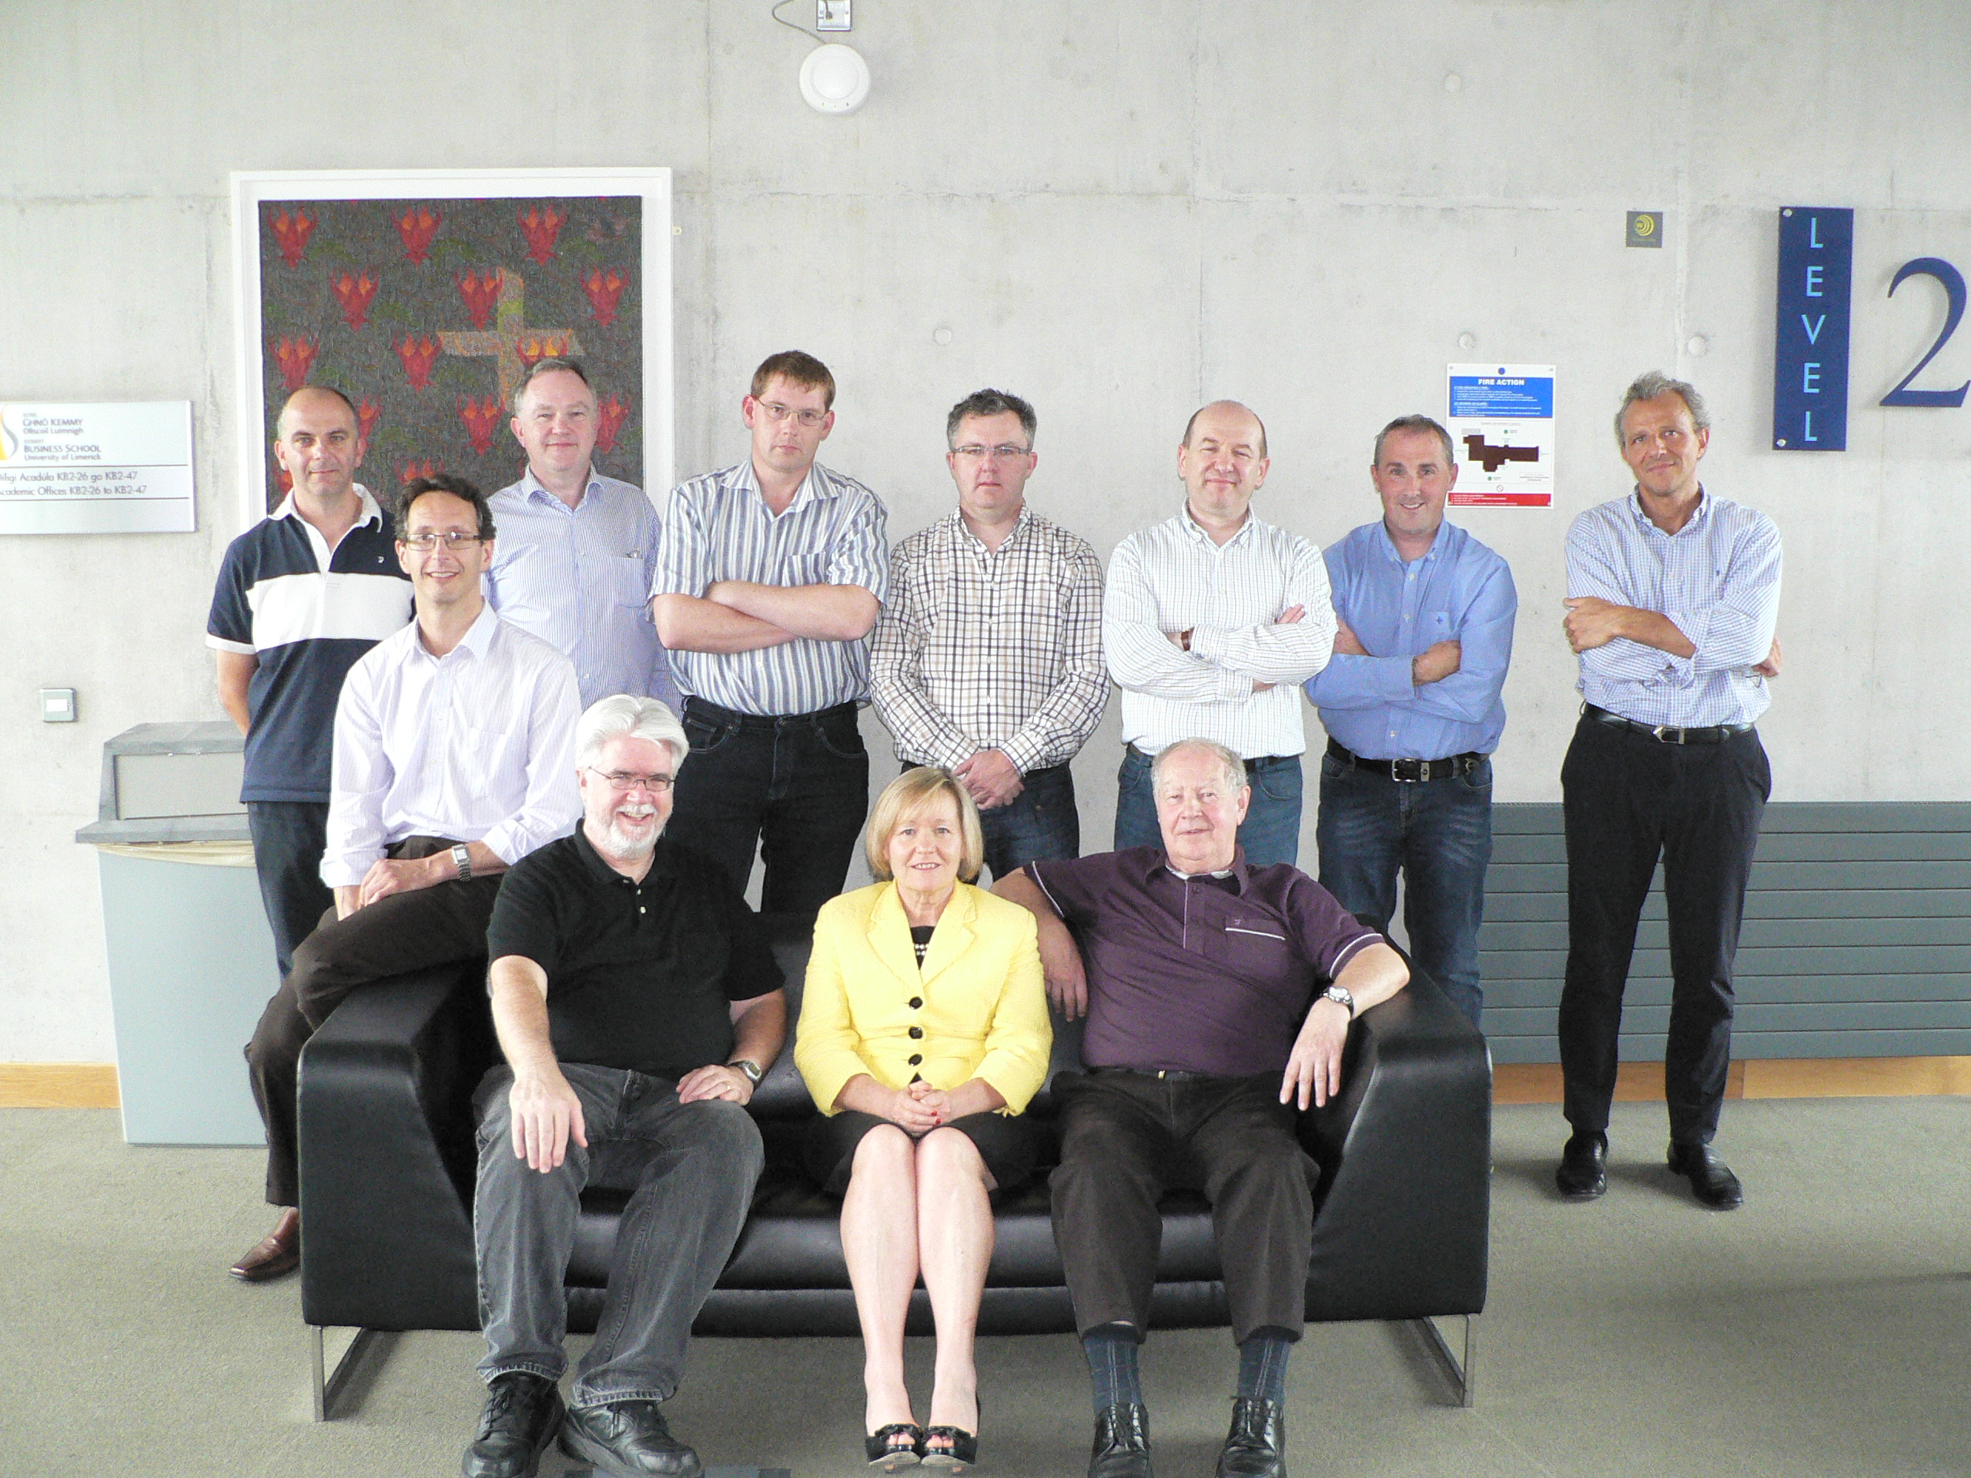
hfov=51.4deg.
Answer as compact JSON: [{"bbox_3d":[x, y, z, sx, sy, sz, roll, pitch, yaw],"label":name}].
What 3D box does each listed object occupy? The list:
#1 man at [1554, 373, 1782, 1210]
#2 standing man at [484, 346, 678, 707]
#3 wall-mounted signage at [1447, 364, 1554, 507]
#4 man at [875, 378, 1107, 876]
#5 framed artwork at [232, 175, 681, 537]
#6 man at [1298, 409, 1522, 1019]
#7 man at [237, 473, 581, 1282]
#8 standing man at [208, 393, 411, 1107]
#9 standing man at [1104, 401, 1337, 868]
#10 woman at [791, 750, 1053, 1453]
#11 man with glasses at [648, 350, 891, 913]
[{"bbox_3d":[1.510,0.115,4.524,0.500,1.836,0.380,2,7,14],"label":"man"},{"bbox_3d":[-0.922,0.081,4.637,0.500,1.865,0.330,-1,7,-10],"label":"standing man"},{"bbox_3d":[1.283,-0.751,5.048,0.274,0.354,0.012,0,7,-2],"label":"wall-mounted signage"},{"bbox_3d":[0.007,0.131,4.551,0.520,1.791,0.330,0,7,-2],"label":"man"},{"bbox_3d":[-1.301,-0.843,4.938,1.083,1.080,0.050,0,7,-2],"label":"framed artwork"},{"bbox_3d":[0.944,0.157,4.562,0.500,1.741,0.360,1,7,9],"label":"man"},{"bbox_3d":[-1.175,0.277,4.089,0.650,1.605,0.550,1,7,10],"label":"man"},{"bbox_3d":[-1.441,0.141,4.427,0.500,1.793,0.340,-2,7,-15],"label":"standing man"},{"bbox_3d":[0.511,0.150,4.508,0.520,1.765,0.360,1,7,4],"label":"standing man"},{"bbox_3d":[-0.106,0.604,3.556,0.450,1.089,0.700,0,7,-2],"label":"woman"},{"bbox_3d":[-0.462,0.106,4.433,0.510,1.866,0.370,-1,7,-6],"label":"man with glasses"}]

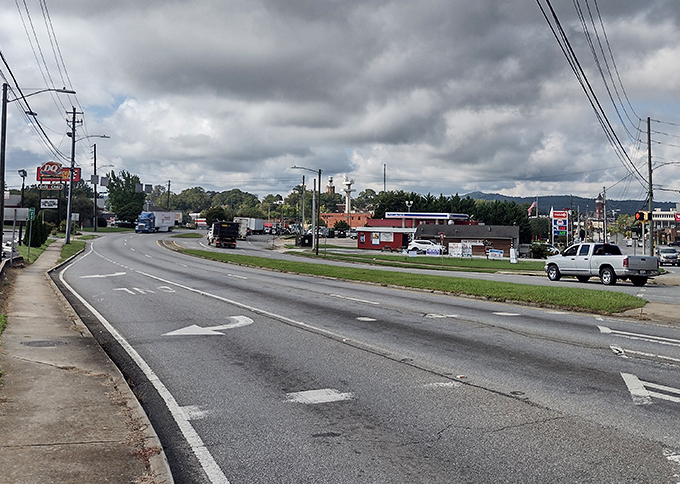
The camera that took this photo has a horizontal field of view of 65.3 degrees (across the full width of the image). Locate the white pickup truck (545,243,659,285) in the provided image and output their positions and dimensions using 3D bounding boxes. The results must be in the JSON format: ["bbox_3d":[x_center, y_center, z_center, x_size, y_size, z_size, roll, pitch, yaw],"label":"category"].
[{"bbox_3d":[12.476,1.072,25.764,2.030,1.900,5.780,1,-1,-16],"label":"white pickup truck"}]

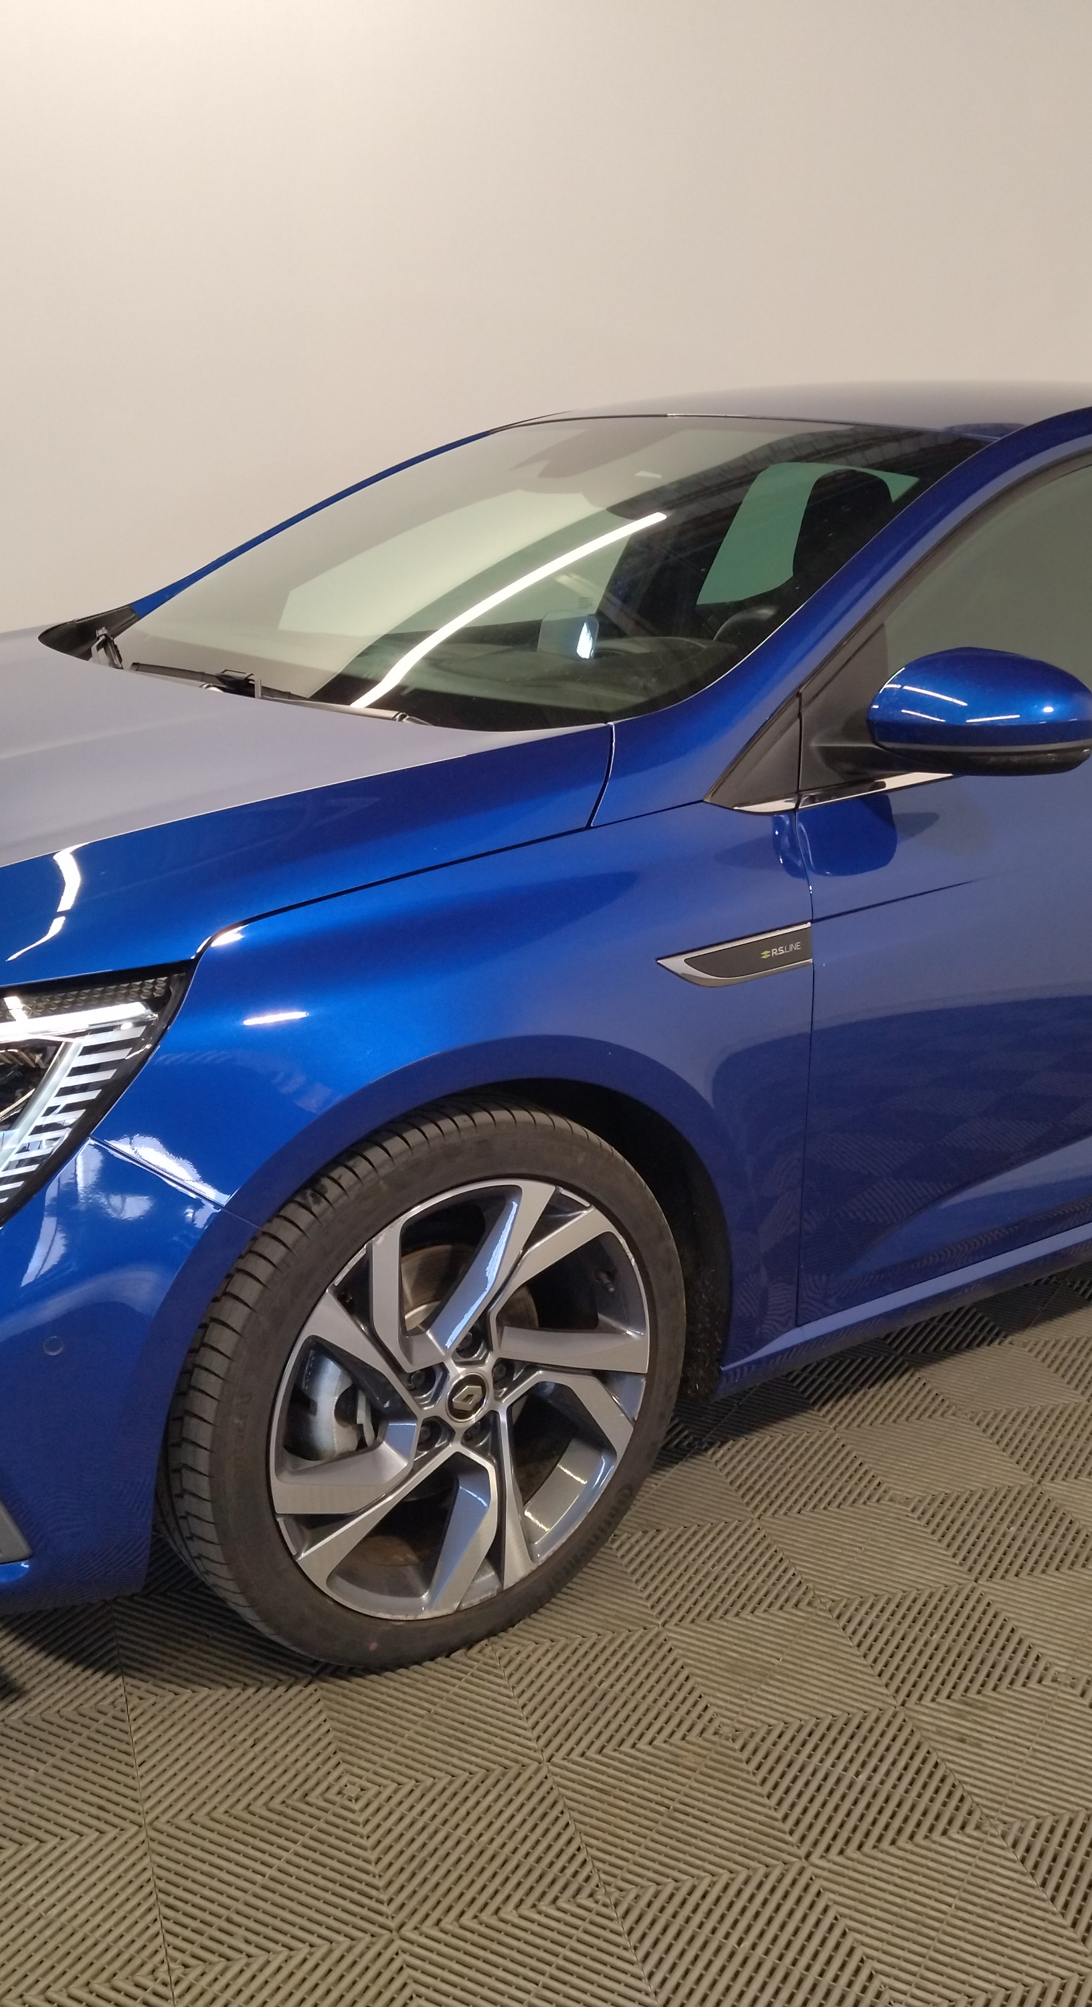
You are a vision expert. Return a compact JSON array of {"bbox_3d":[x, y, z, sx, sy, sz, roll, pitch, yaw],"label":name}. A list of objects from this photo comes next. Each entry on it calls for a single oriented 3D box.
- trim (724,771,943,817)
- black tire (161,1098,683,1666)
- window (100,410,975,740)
[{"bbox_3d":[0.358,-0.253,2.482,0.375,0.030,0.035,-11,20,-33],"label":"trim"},{"bbox_3d":[-0.147,0.392,2.303,0.635,0.635,0.230,-9,19,-36],"label":"black tire"},{"bbox_3d":[-0.035,-0.677,3.109,0.980,0.120,1.380,-36,34,-25],"label":"window"}]

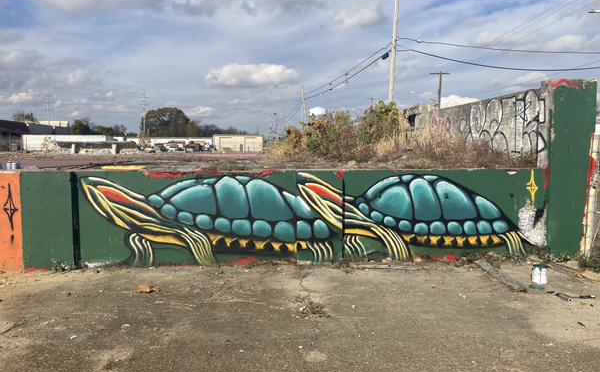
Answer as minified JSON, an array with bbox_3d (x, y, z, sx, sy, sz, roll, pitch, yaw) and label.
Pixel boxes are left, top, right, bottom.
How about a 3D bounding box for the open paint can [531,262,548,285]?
[{"bbox_3d":[2.768,1.019,5.600,0.170,0.195,0.170,0,5,0],"label":"open paint can"}]

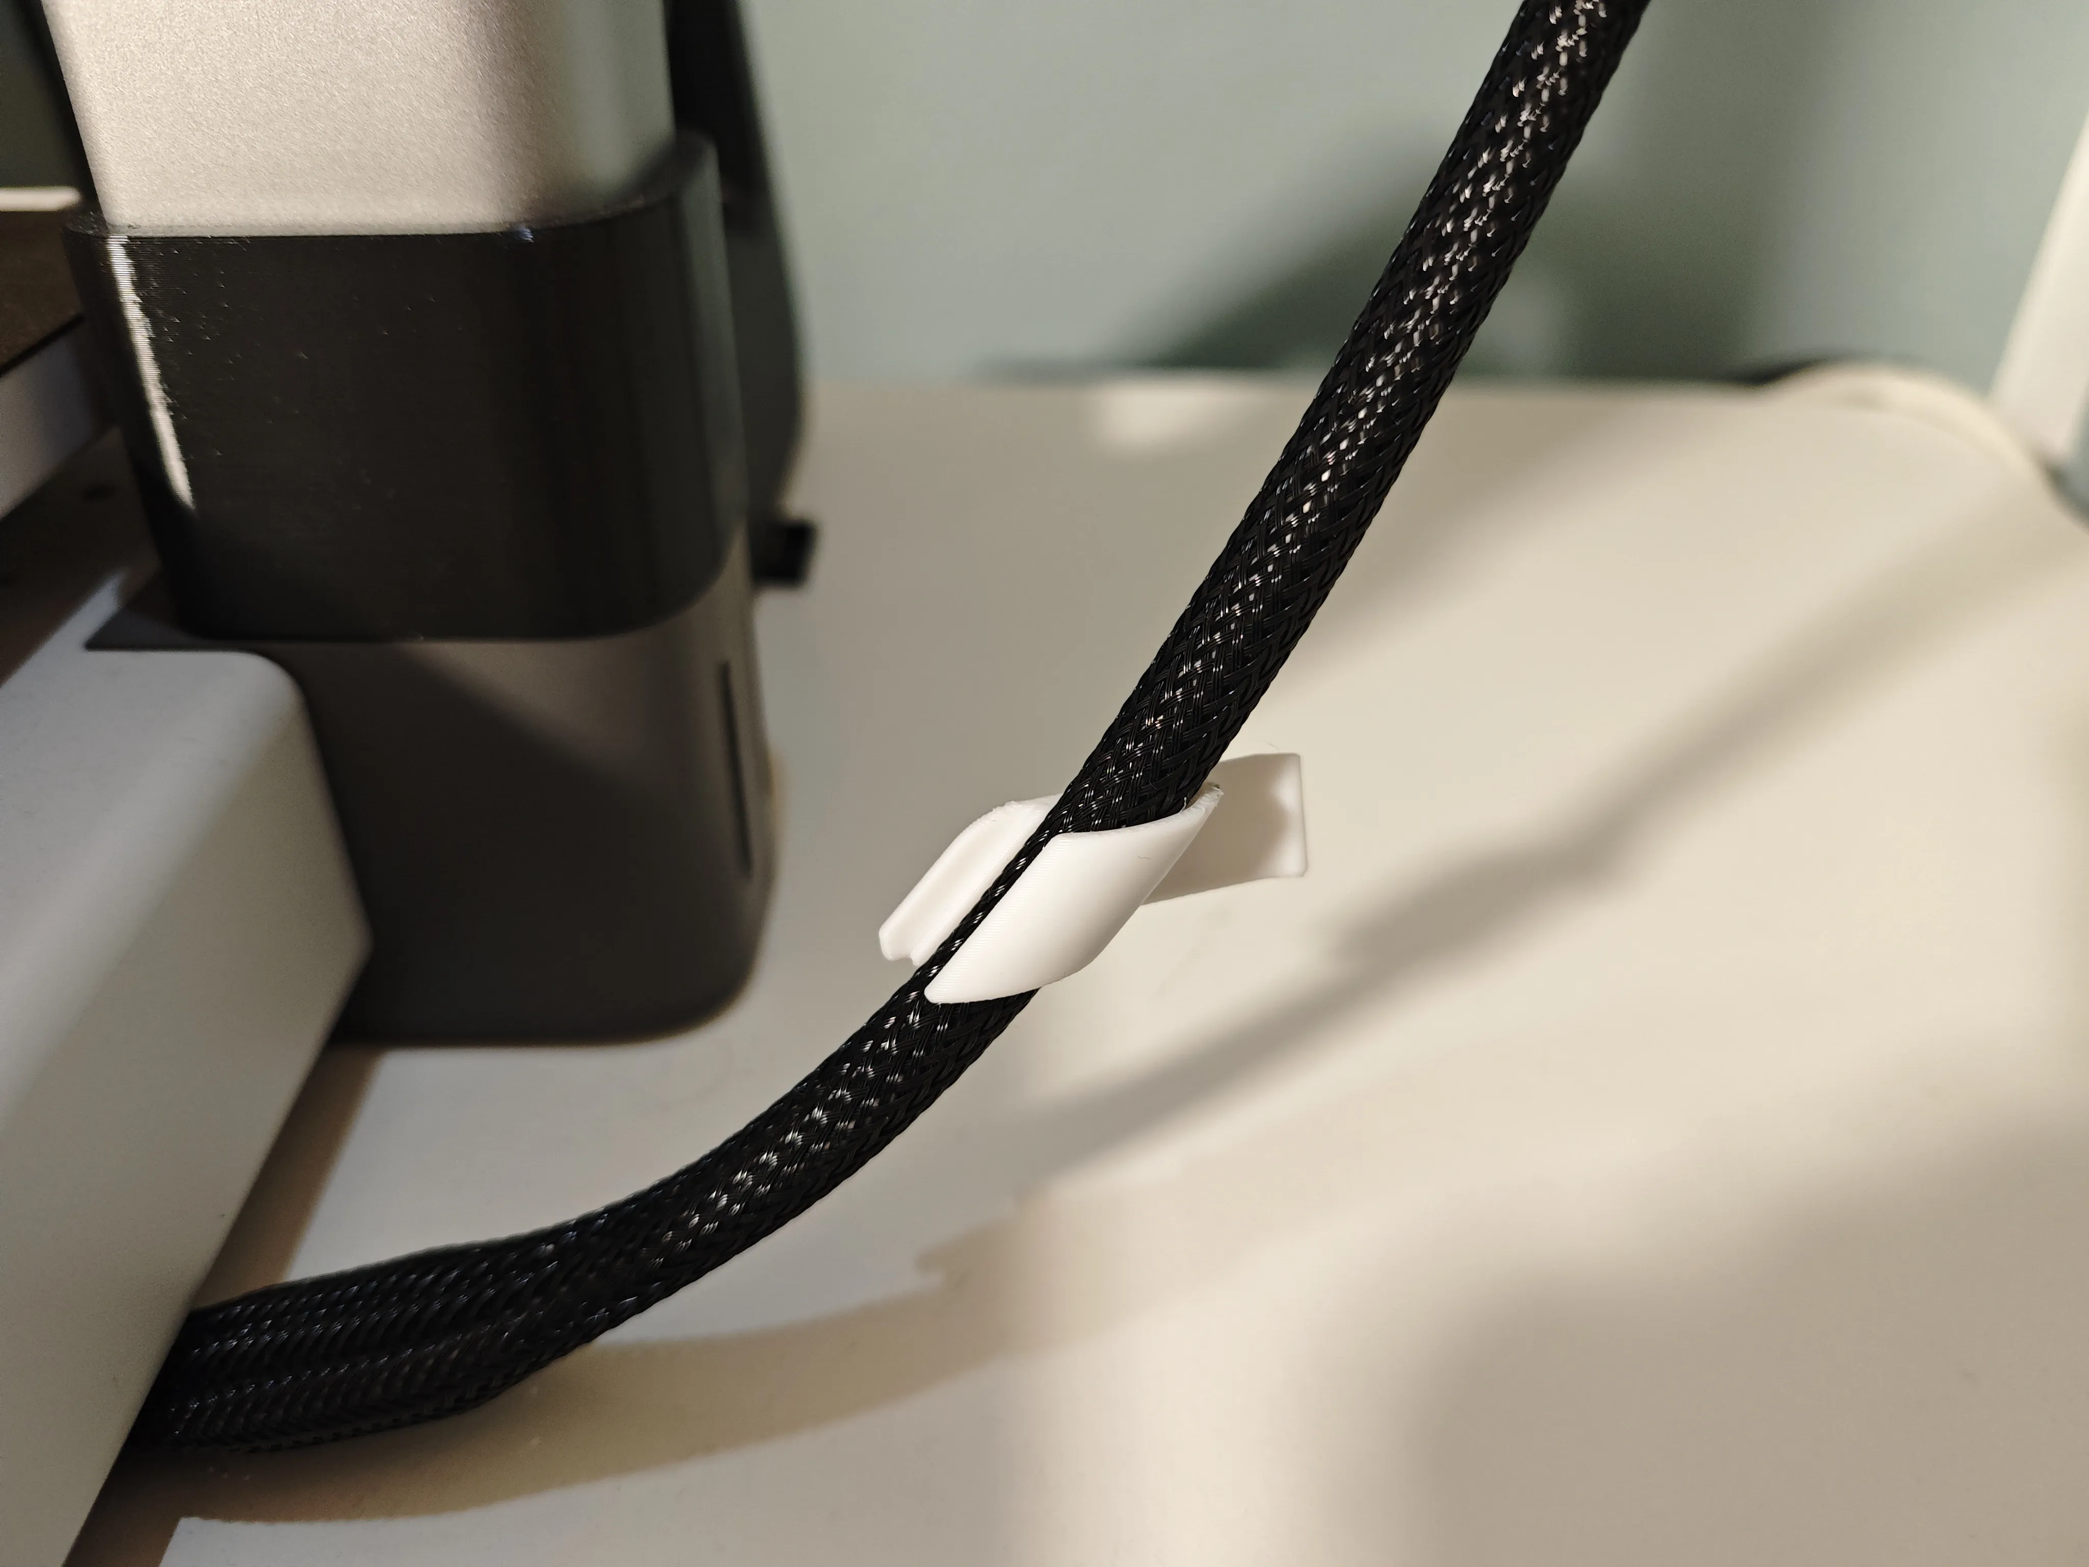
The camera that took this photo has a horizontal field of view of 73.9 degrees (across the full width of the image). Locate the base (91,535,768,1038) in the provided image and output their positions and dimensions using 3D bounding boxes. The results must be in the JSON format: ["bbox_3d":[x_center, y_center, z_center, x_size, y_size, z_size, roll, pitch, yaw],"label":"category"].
[{"bbox_3d":[-0.065,-0.008,0.172,0.059,0.051,0.063,0,33,-5],"label":"base"}]

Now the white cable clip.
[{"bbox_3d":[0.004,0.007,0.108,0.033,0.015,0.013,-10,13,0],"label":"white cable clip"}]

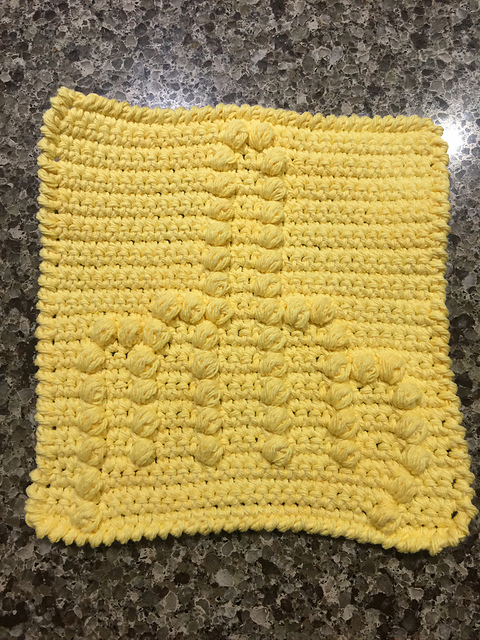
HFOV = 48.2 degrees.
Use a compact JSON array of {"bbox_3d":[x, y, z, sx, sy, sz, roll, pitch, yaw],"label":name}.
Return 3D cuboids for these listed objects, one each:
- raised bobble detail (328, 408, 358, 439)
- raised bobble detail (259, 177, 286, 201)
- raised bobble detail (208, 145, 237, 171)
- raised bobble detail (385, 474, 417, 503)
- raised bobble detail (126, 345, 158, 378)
[{"bbox_3d":[0.054,0.054,0.279,0.015,0.009,0.015,0,81,0],"label":"raised bobble detail"},{"bbox_3d":[0.019,-0.076,0.310,0.016,0.010,0.013,0,78,0],"label":"raised bobble detail"},{"bbox_3d":[-0.010,-0.093,0.308,0.016,0.008,0.014,0,81,0],"label":"raised bobble detail"},{"bbox_3d":[0.084,0.088,0.279,0.015,0.008,0.014,0,81,0],"label":"raised bobble detail"},{"bbox_3d":[-0.052,0.022,0.283,0.016,0.009,0.016,0,81,0],"label":"raised bobble detail"}]

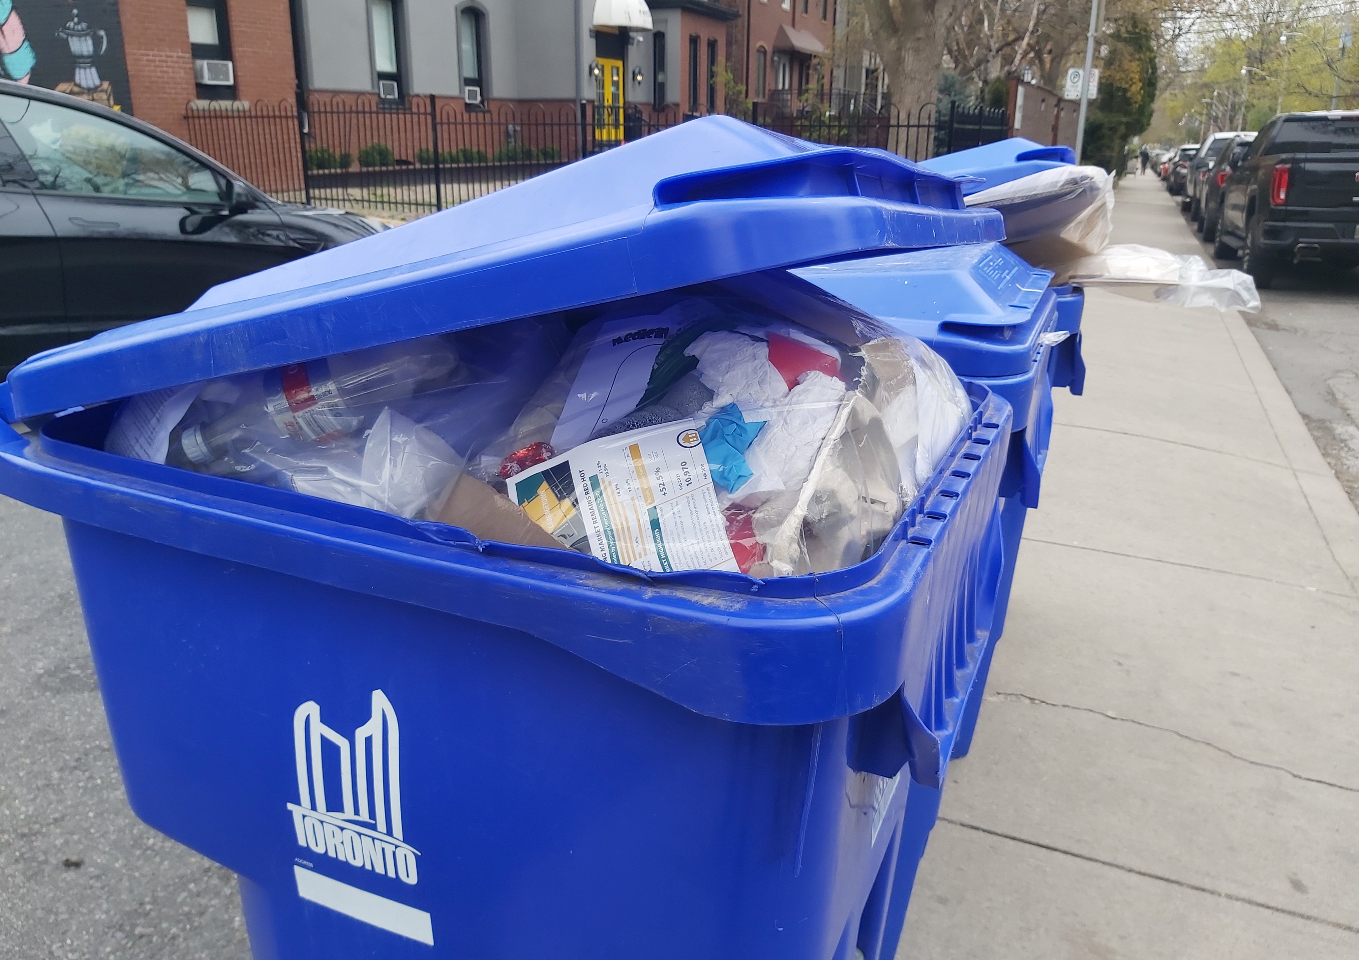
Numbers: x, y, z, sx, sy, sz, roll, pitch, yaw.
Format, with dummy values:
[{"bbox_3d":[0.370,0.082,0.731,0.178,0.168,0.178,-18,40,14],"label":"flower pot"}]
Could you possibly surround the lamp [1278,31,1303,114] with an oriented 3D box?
[{"bbox_3d":[34.002,-21.083,57.882,1.600,7.500,0.500,8,20,22],"label":"lamp"}]

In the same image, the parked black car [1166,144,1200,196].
[{"bbox_3d":[17.768,-10.582,34.649,1.860,1.710,4.650,8,20,22],"label":"parked black car"}]

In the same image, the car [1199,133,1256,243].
[{"bbox_3d":[10.039,-4.967,17.305,1.860,1.710,4.600,8,20,22],"label":"car"}]

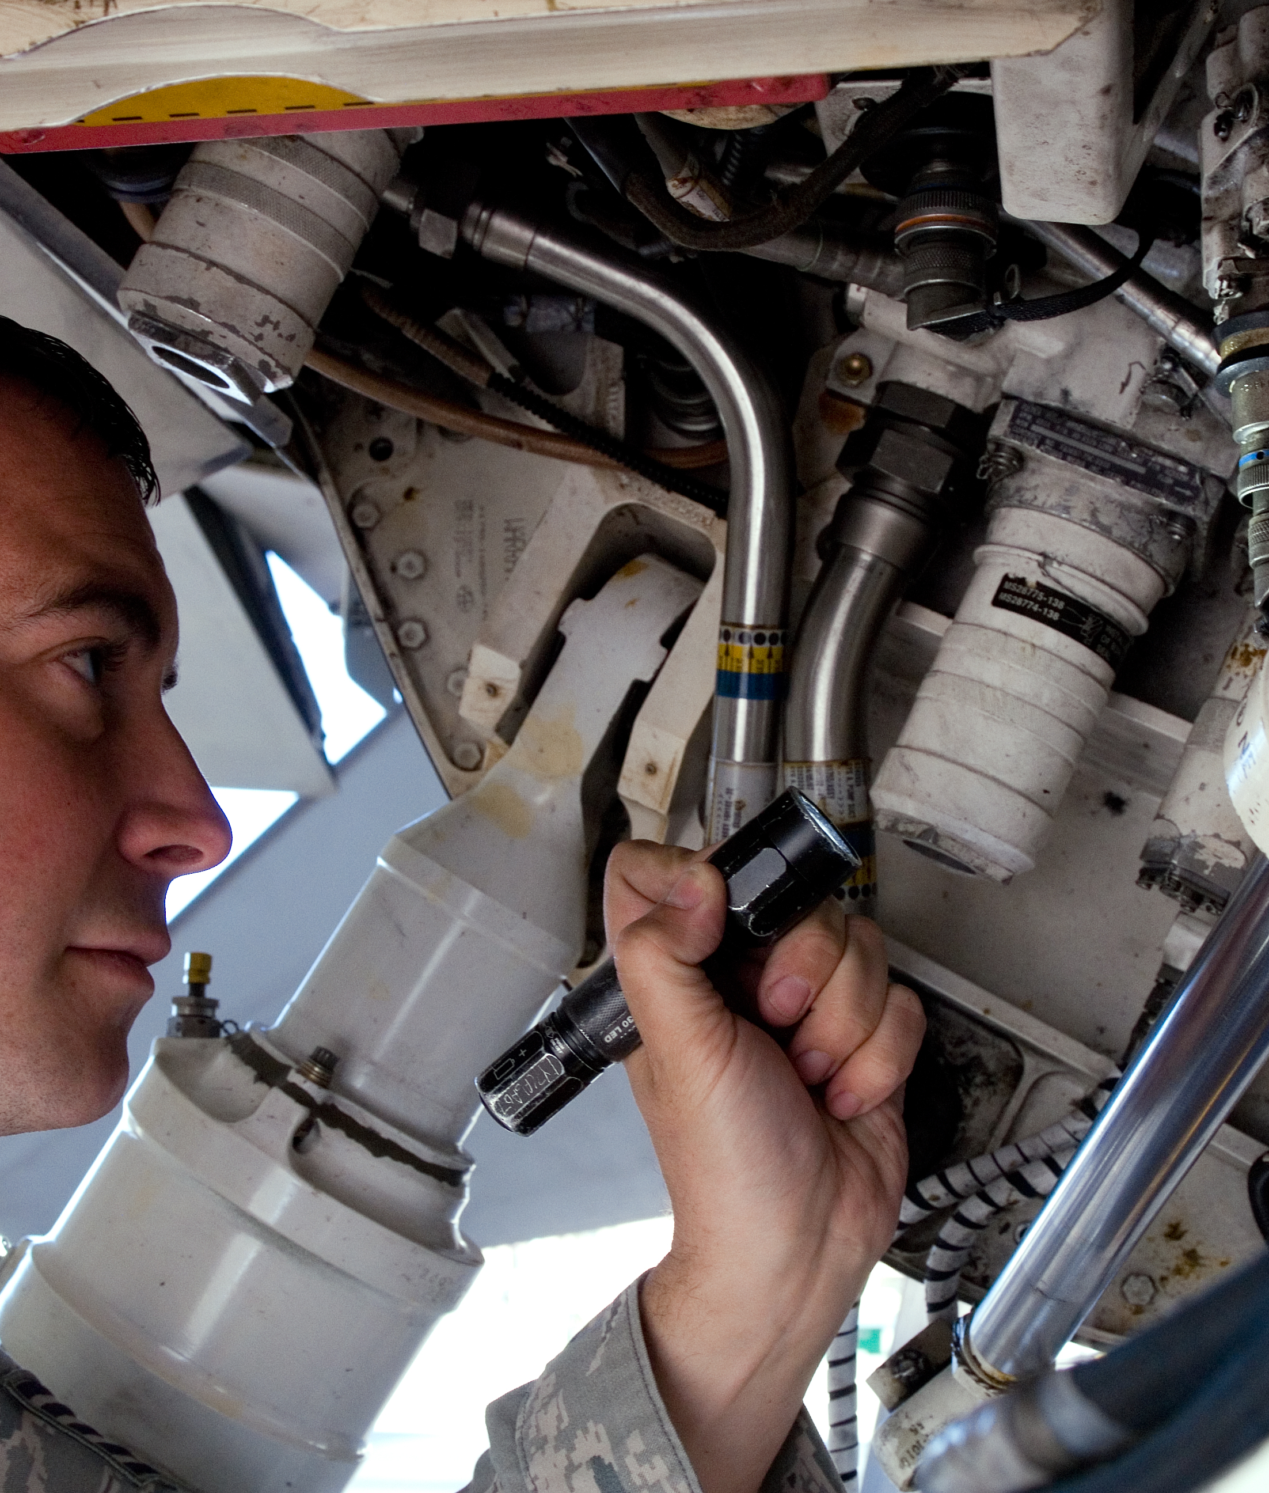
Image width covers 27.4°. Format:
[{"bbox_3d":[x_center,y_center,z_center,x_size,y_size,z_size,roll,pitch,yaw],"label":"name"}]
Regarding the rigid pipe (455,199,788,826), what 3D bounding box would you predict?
[{"bbox_3d":[-0.015,-0.089,1.004,0.144,0.253,0.029,1,-9,15],"label":"rigid pipe"}]

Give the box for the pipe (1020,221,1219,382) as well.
[{"bbox_3d":[0.201,-0.189,1.070,0.108,0.018,0.018,42,0,22],"label":"pipe"}]

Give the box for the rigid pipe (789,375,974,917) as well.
[{"bbox_3d":[0.089,-0.045,0.984,0.057,0.217,0.054,10,-17,0],"label":"rigid pipe"}]

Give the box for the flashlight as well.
[{"bbox_3d":[0.008,0.070,0.806,0.138,0.033,0.033,-42,-25,12],"label":"flashlight"}]

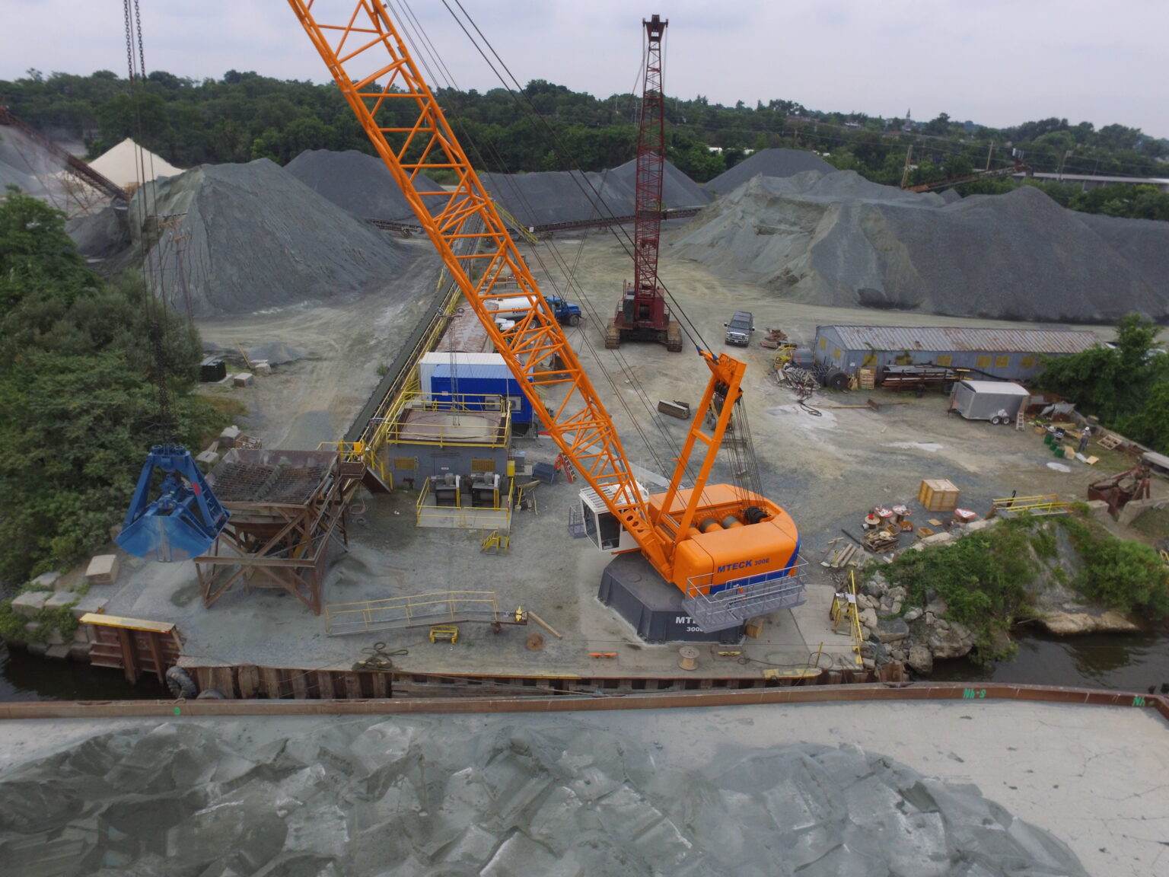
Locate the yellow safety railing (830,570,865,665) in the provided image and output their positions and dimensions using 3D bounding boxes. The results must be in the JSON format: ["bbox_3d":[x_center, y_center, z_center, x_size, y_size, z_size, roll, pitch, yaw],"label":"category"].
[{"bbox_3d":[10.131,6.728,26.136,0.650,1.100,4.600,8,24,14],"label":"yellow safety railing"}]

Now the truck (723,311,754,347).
[{"bbox_3d":[15.233,-10.654,65.565,2.200,1.950,5.800,9,24,16],"label":"truck"}]

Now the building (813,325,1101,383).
[{"bbox_3d":[30.768,-7.125,55.678,21.600,4.100,6.900,0,23,-3],"label":"building"}]

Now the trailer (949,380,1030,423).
[{"bbox_3d":[27.758,-2.494,46.925,4.500,2.400,2.150,2,23,0],"label":"trailer"}]

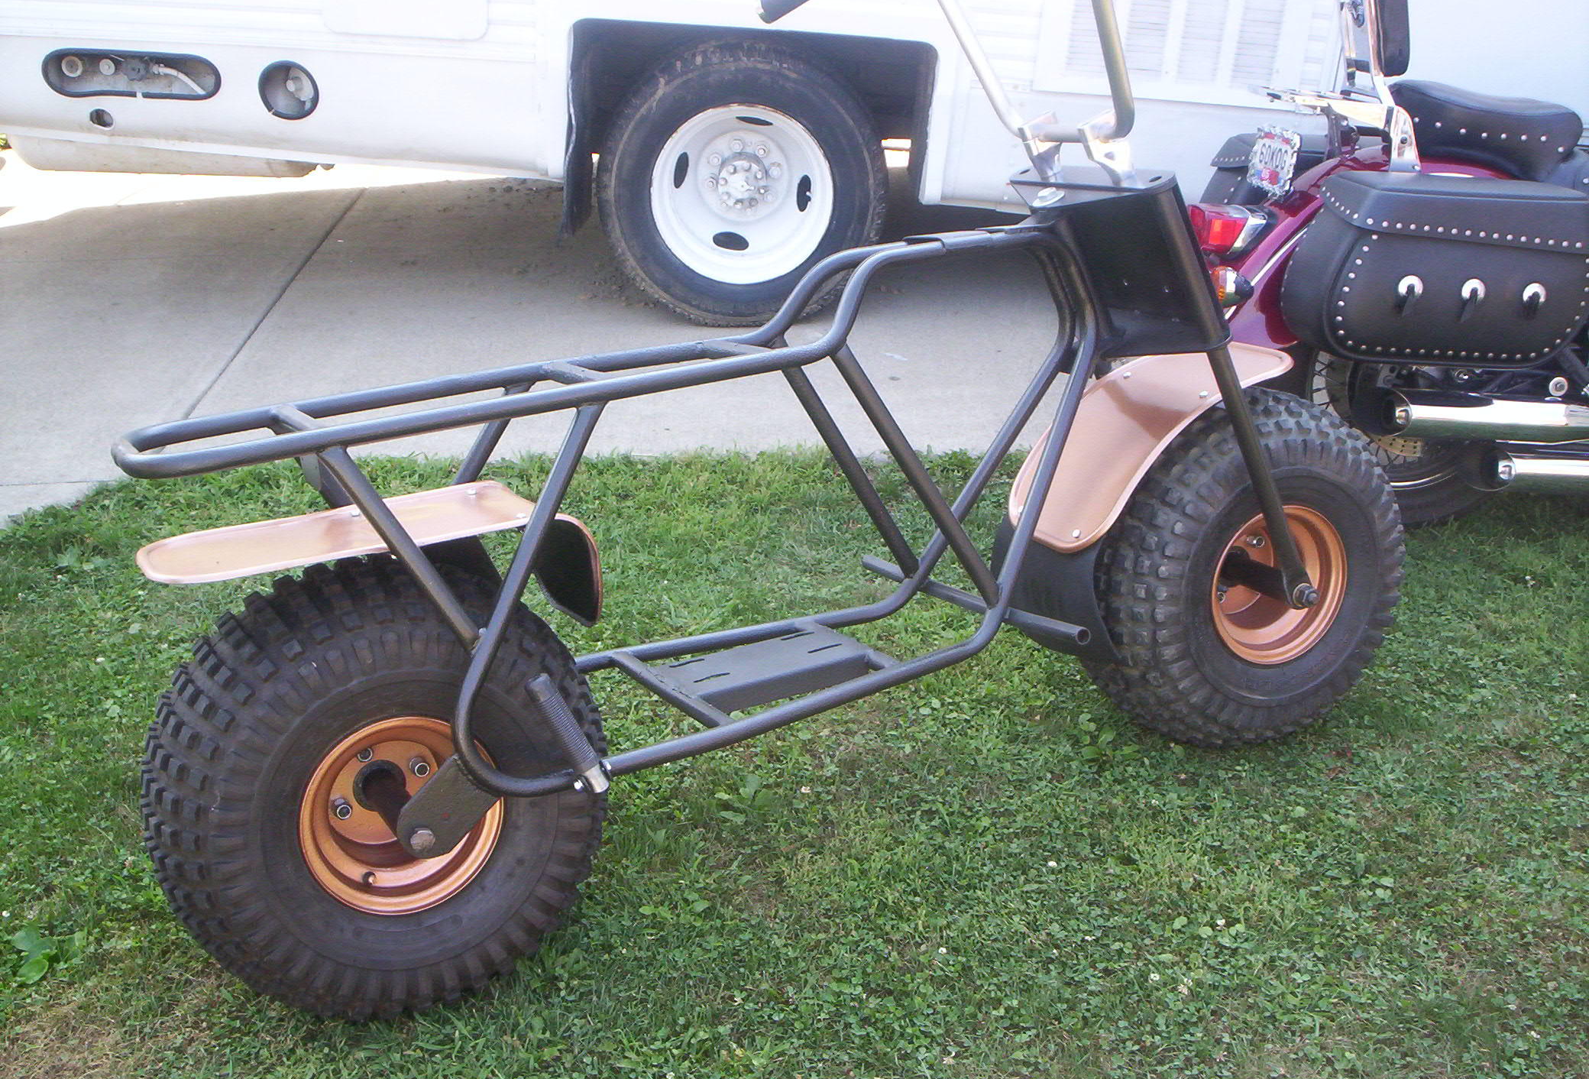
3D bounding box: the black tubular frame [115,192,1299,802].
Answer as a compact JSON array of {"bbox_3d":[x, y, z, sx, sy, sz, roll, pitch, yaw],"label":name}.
[{"bbox_3d":[-0.050,-0.075,2.167,1.480,0.625,0.560,-13,15,-24],"label":"black tubular frame"}]

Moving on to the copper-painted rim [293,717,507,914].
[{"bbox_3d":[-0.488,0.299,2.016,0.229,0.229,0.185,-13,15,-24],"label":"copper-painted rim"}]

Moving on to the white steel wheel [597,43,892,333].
[{"bbox_3d":[-0.126,-0.870,4.169,0.715,0.715,0.215,2,25,-2],"label":"white steel wheel"}]

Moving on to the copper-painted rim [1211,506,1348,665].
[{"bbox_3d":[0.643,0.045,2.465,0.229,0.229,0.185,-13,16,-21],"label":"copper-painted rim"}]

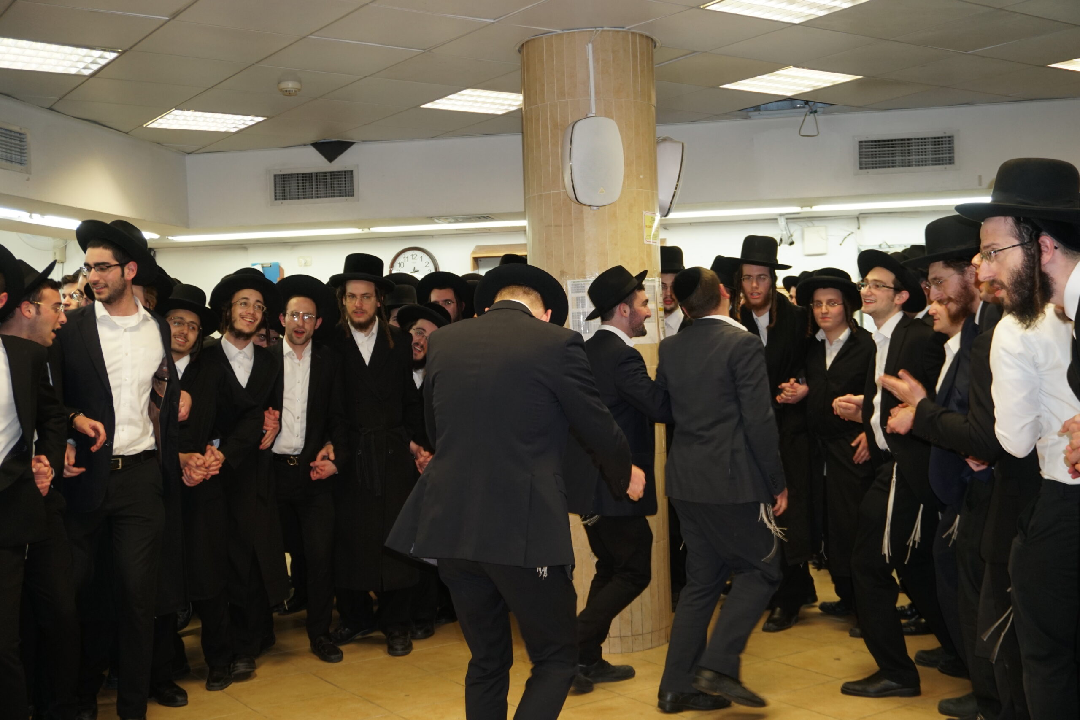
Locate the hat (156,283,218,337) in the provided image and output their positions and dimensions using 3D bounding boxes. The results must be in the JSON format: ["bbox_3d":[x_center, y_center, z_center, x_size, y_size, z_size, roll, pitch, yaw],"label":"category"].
[{"bbox_3d":[-1.538,-0.217,5.200,0.310,0.140,0.340,23,-13,-21],"label":"hat"}]

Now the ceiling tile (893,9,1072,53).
[{"bbox_3d":[2.044,-1.522,5.553,0.600,0.020,0.600,-2,1,-35],"label":"ceiling tile"}]

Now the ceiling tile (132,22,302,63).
[{"bbox_3d":[-1.443,-1.418,5.335,0.600,0.020,0.600,-2,1,-35],"label":"ceiling tile"}]

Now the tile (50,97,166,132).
[{"bbox_3d":[-2.472,-1.409,6.806,0.600,0.020,0.600,-3,1,-35],"label":"tile"}]

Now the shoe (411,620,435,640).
[{"bbox_3d":[-0.567,1.285,5.880,0.110,0.100,0.290,-2,1,-2],"label":"shoe"}]

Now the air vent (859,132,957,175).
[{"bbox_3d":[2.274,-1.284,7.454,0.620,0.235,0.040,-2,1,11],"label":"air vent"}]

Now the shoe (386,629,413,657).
[{"bbox_3d":[-0.652,1.291,5.585,0.112,0.105,0.290,-2,1,-5],"label":"shoe"}]

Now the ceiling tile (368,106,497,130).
[{"bbox_3d":[-0.647,-1.478,7.345,0.600,0.020,0.600,-2,1,-35],"label":"ceiling tile"}]

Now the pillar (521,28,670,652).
[{"bbox_3d":[0.265,-0.084,5.630,0.616,2.758,0.616,-2,1,0],"label":"pillar"}]

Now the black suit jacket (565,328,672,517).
[{"bbox_3d":[0.326,0.256,4.950,0.360,0.760,0.460,-2,1,-28],"label":"black suit jacket"}]

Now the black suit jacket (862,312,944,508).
[{"bbox_3d":[1.476,0.202,4.820,0.350,0.780,0.460,-2,1,-27],"label":"black suit jacket"}]

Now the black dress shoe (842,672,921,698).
[{"bbox_3d":[1.325,1.242,4.671,0.300,0.110,0.105,-2,1,6],"label":"black dress shoe"}]

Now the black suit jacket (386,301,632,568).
[{"bbox_3d":[-0.094,0.224,3.650,0.700,0.790,0.450,-2,-5,9],"label":"black suit jacket"}]

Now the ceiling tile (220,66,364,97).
[{"bbox_3d":[-1.286,-1.427,6.137,0.600,0.018,0.600,-3,1,-35],"label":"ceiling tile"}]

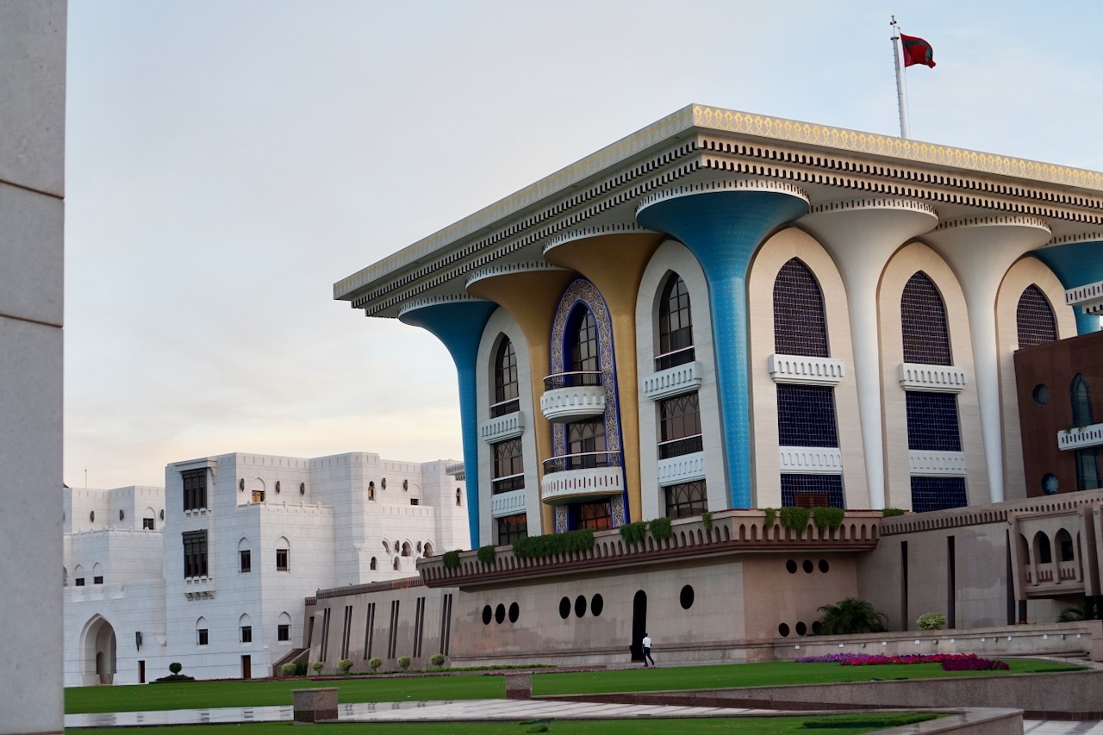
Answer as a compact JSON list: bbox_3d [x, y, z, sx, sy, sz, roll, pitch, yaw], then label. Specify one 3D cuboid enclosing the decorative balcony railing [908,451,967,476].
[{"bbox_3d":[21.757,5.490,90.214,4.300,1.570,0.400,3,-12,-31],"label":"decorative balcony railing"}]

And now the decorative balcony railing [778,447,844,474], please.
[{"bbox_3d":[14.032,5.093,86.620,4.360,1.457,0.353,3,-11,-33],"label":"decorative balcony railing"}]

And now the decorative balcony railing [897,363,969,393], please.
[{"bbox_3d":[22.225,0.653,92.419,5.201,1.495,0.475,3,-11,-33],"label":"decorative balcony railing"}]

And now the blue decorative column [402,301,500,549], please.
[{"bbox_3d":[-5.308,4.485,106.696,9.300,17.300,9.300,-3,-10,0],"label":"blue decorative column"}]

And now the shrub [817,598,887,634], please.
[{"bbox_3d":[15.283,12.791,81.006,3.437,2.020,3.331,-3,-10,-1],"label":"shrub"}]

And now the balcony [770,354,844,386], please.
[{"bbox_3d":[14.063,0.221,87.193,5.171,1.495,0.475,3,-11,-33],"label":"balcony"}]

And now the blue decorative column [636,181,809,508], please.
[{"bbox_3d":[9.545,-0.246,84.070,9.300,17.300,9.300,-3,-10,0],"label":"blue decorative column"}]

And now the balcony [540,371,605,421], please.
[{"bbox_3d":[0.934,1.868,94.658,2.800,2.750,4.500,4,-12,-33],"label":"balcony"}]

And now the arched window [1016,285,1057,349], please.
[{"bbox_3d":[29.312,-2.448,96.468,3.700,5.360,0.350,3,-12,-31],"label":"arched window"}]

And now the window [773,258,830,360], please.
[{"bbox_3d":[13.644,-3.227,88.090,4.068,5.796,0.323,3,-11,-33],"label":"window"}]

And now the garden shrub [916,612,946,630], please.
[{"bbox_3d":[18.244,12.288,76.612,1.492,0.980,1.492,3,-11,-33],"label":"garden shrub"}]

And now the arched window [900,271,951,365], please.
[{"bbox_3d":[21.799,-2.796,93.312,4.169,5.796,0.323,3,-11,-33],"label":"arched window"}]

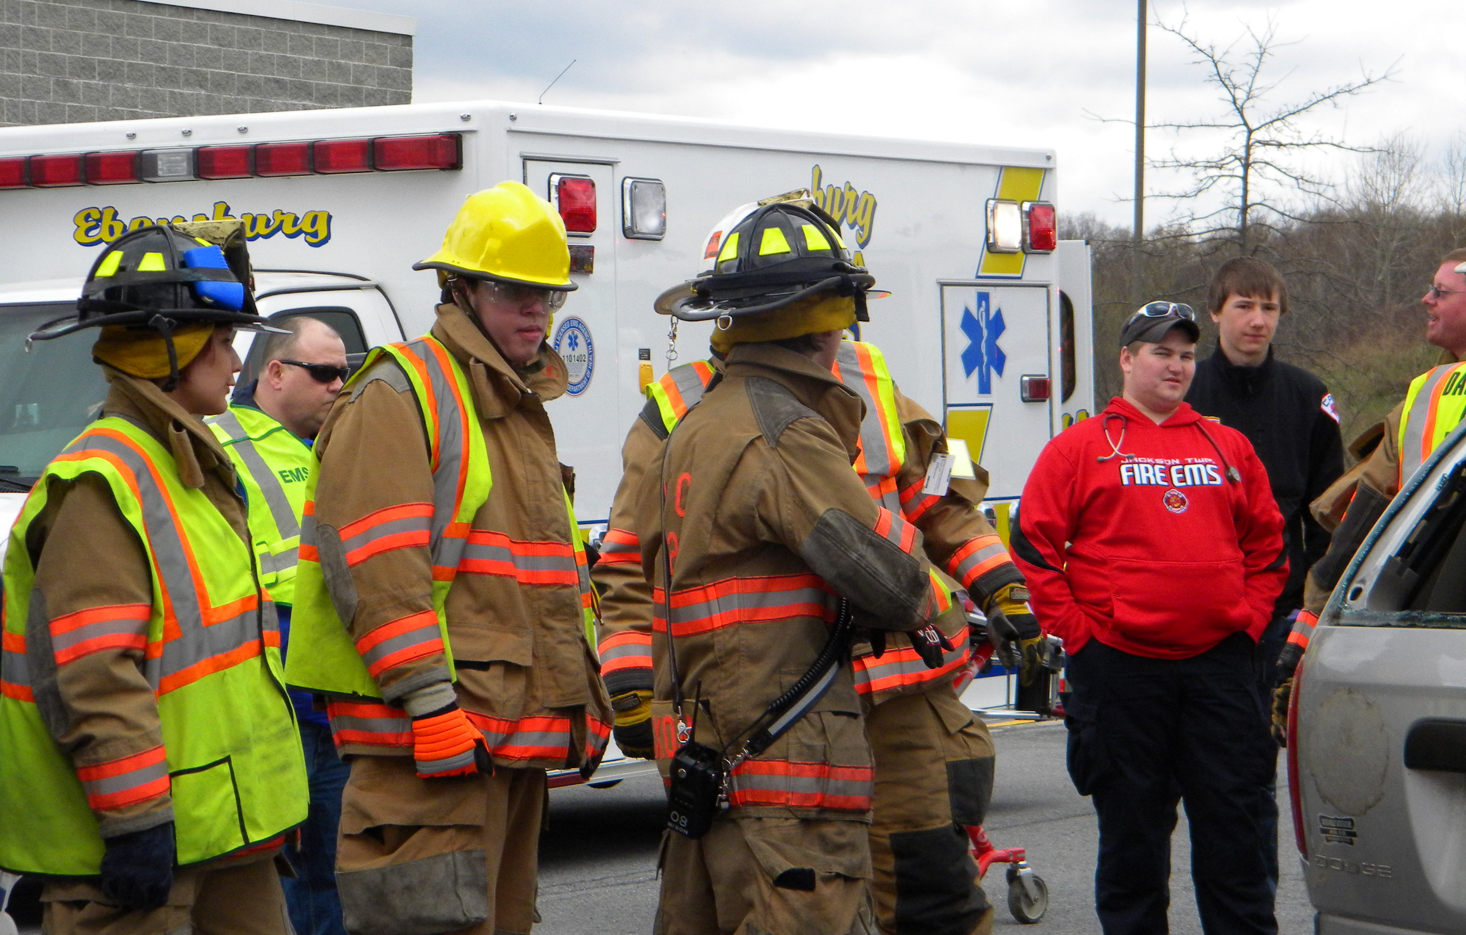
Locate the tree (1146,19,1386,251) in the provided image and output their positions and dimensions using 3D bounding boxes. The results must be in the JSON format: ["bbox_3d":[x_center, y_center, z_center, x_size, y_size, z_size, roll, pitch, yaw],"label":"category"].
[{"bbox_3d":[5.060,-1.898,44.000,2.900,5.500,2.800,0,1,0],"label":"tree"}]

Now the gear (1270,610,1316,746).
[{"bbox_3d":[1.198,0.451,9.500,0.130,0.280,0.120,10,1,-9],"label":"gear"}]

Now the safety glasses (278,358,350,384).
[{"bbox_3d":[-0.901,-0.209,9.600,0.145,0.050,0.145,7,5,40],"label":"safety glasses"}]

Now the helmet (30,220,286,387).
[{"bbox_3d":[-0.969,-0.277,7.500,0.420,0.275,0.300,0,2,-15],"label":"helmet"}]

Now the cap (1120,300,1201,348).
[{"bbox_3d":[1.075,-0.362,11.200,0.180,0.135,0.260,0,-2,-25],"label":"cap"}]

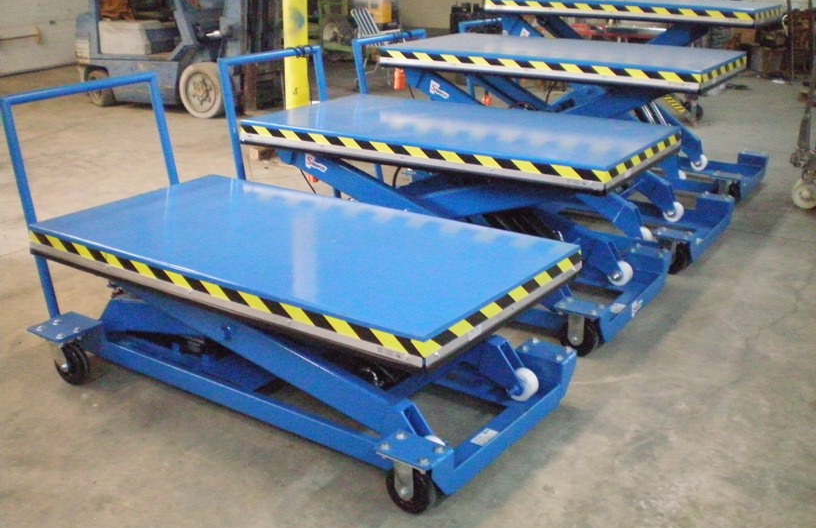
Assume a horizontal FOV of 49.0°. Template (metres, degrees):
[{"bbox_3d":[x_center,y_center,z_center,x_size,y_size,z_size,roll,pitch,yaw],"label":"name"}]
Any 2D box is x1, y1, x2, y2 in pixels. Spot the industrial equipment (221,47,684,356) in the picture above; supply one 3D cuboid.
[{"bbox_3d":[0.165,-0.411,4.420,2.083,1.101,1.030,12,23,30],"label":"industrial equipment"}]

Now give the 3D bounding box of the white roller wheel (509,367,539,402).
[{"bbox_3d":[0.419,0.439,3.247,0.115,0.115,0.047,13,24,33],"label":"white roller wheel"}]

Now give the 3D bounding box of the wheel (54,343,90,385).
[{"bbox_3d":[-1.326,0.396,3.545,0.156,0.175,0.072,13,24,33],"label":"wheel"}]

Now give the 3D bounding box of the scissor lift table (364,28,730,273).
[{"bbox_3d":[0.822,-0.730,5.310,2.046,1.101,1.030,12,23,30],"label":"scissor lift table"}]

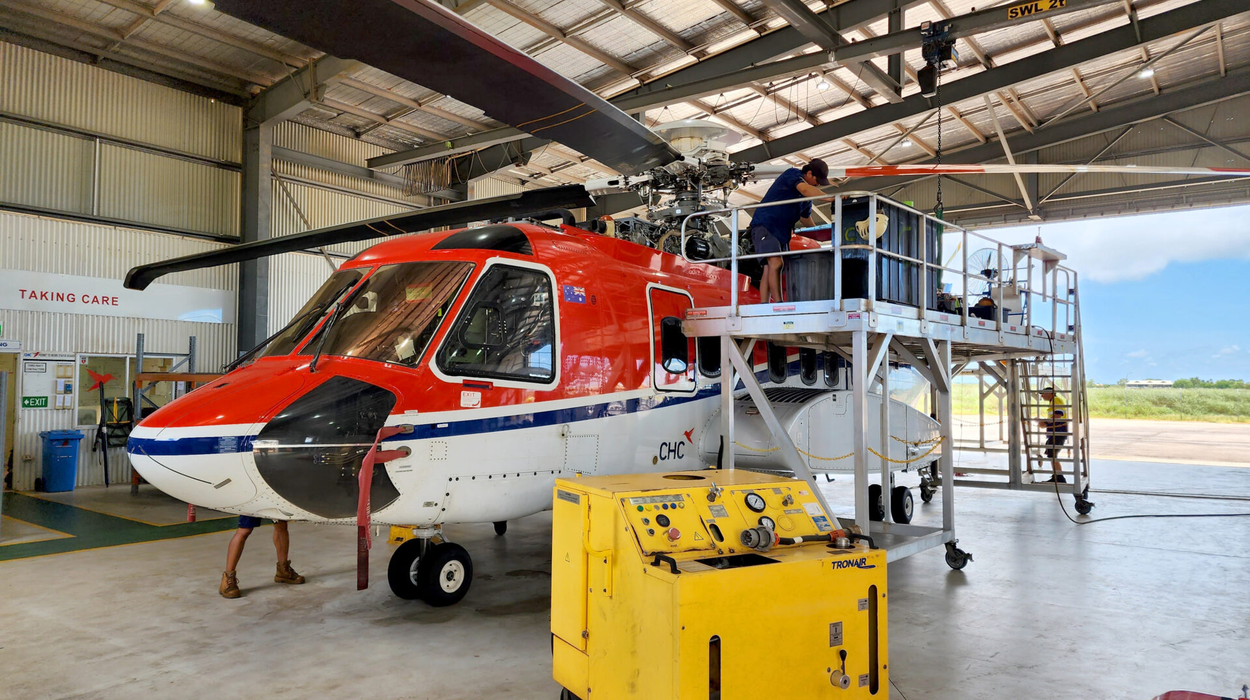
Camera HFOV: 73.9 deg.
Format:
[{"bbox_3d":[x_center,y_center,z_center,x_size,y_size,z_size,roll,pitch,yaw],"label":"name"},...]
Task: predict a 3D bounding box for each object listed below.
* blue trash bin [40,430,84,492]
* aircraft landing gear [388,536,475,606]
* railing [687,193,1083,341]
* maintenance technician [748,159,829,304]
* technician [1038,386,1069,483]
[{"bbox_3d":[-8.849,1.731,13.020,0.560,0.950,0.490,-2,-3,44],"label":"blue trash bin"},{"bbox_3d":[-1.552,1.724,6.636,0.530,0.560,0.500,-1,-3,37],"label":"aircraft landing gear"},{"bbox_3d":[3.412,-0.641,9.745,1.900,1.080,6.449,-2,-3,42],"label":"railing"},{"bbox_3d":[1.510,-0.999,7.620,0.760,1.480,0.560,-1,-3,25],"label":"maintenance technician"},{"bbox_3d":[7.697,1.535,14.918,0.560,1.720,0.520,0,-2,15],"label":"technician"}]

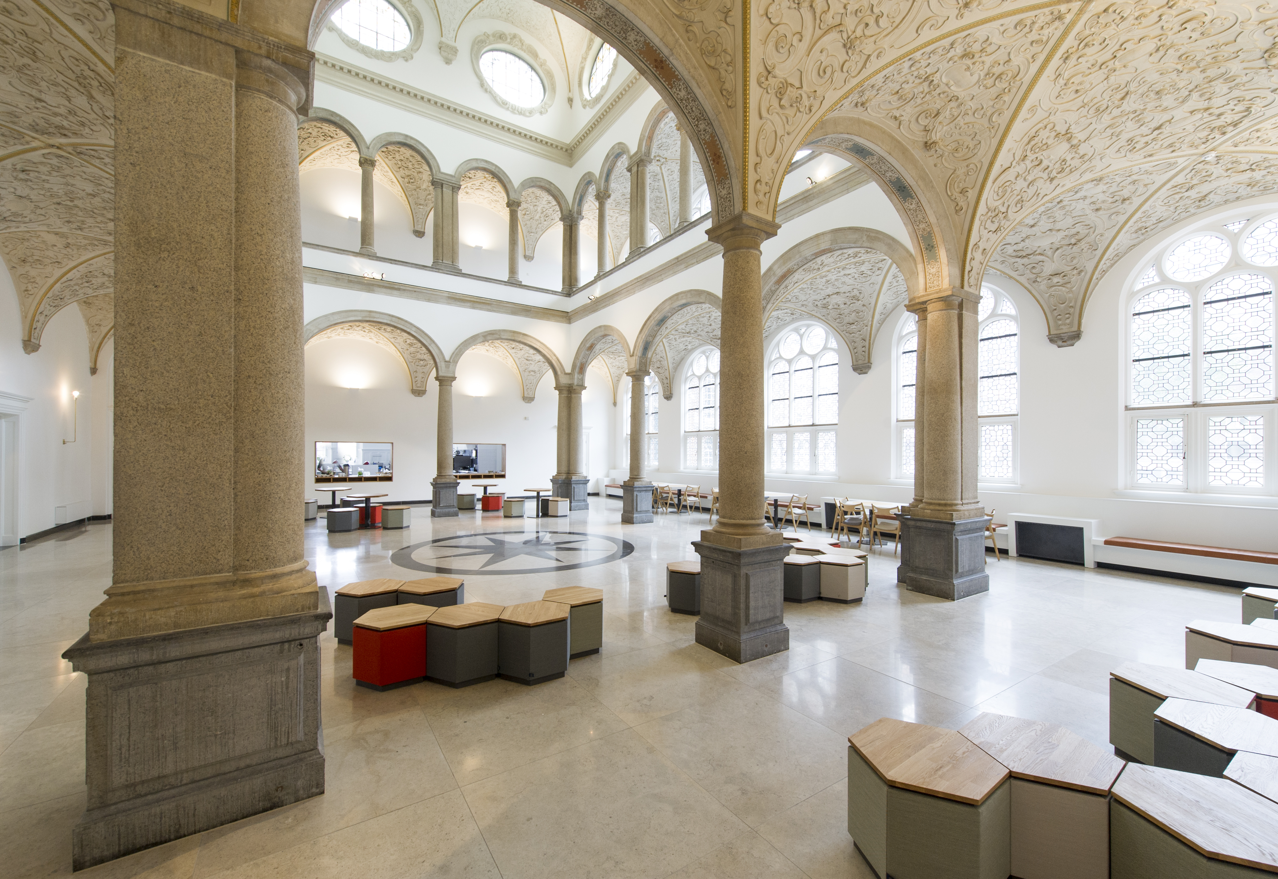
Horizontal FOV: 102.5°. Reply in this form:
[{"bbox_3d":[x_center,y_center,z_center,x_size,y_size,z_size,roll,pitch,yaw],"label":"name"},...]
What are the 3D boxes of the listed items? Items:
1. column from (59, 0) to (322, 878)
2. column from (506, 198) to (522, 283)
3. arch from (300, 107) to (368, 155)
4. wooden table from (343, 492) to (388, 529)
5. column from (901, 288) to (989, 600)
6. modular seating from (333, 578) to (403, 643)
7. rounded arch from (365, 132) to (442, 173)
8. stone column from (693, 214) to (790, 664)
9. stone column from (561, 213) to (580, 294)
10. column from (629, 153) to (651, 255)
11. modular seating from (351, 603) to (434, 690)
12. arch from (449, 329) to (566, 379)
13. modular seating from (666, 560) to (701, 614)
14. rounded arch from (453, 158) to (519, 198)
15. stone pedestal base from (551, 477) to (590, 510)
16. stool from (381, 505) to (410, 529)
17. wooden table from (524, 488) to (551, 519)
[{"bbox_3d":[-2.151,-0.099,2.710,0.899,3.696,0.899,1,-2,-33],"label":"column"},{"bbox_3d":[-3.593,-5.693,14.775,0.337,2.354,0.337,1,-2,-34],"label":"column"},{"bbox_3d":[-7.538,-7.467,12.460,1.740,0.940,0.360,1,-2,-33],"label":"arch"},{"bbox_3d":[-6.061,1.610,11.489,0.790,0.707,0.689,1,-2,-29],"label":"wooden table"},{"bbox_3d":[3.668,0.032,6.377,0.880,3.600,0.880,1,-2,-33],"label":"column"},{"bbox_3d":[-2.381,1.538,4.588,0.600,0.430,0.520,1,-2,-33],"label":"modular seating"},{"bbox_3d":[-6.105,-7.430,13.408,1.740,0.940,0.360,1,-2,-33],"label":"rounded arch"},{"bbox_3d":[0.910,-0.038,4.544,0.624,3.694,0.624,1,-2,-34],"label":"stone column"},{"bbox_3d":[-2.066,-5.666,15.666,0.463,2.354,0.463,1,-2,-34],"label":"stone column"},{"bbox_3d":[0.022,-5.737,12.767,0.400,2.469,0.800,1,-2,-33],"label":"column"},{"bbox_3d":[-1.779,1.512,3.788,0.600,0.430,0.520,1,-2,-33],"label":"modular seating"},{"bbox_3d":[-3.705,-2.373,14.736,3.410,1.512,0.454,1,-2,-33],"label":"arch"},{"bbox_3d":[0.563,1.616,5.627,0.588,0.447,0.509,1,-2,-33],"label":"modular seating"},{"bbox_3d":[-4.322,-7.357,14.458,1.764,0.924,0.370,1,-2,-33],"label":"rounded arch"},{"bbox_3d":[-2.071,1.624,15.252,0.895,0.895,0.895,1,-2,-34],"label":"stone pedestal base"},{"bbox_3d":[-5.346,1.735,11.344,0.581,0.455,0.505,1,-2,-21],"label":"stool"},{"bbox_3d":[-2.581,1.684,13.229,0.750,0.740,0.750,1,-2,-33],"label":"wooden table"}]

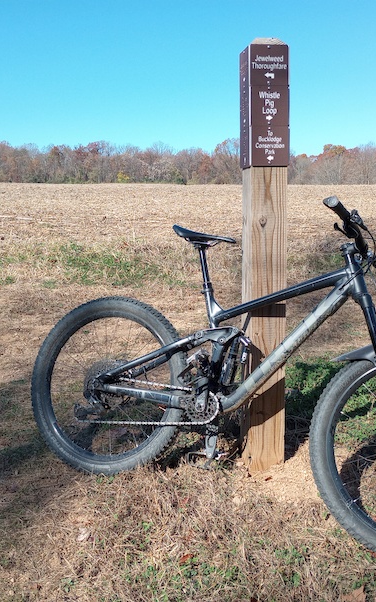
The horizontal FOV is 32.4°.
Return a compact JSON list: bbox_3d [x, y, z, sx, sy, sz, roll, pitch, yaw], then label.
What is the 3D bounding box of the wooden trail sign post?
[{"bbox_3d":[0.299,-0.159,2.549,0.149,1.658,0.149,-2,8,-9],"label":"wooden trail sign post"}]

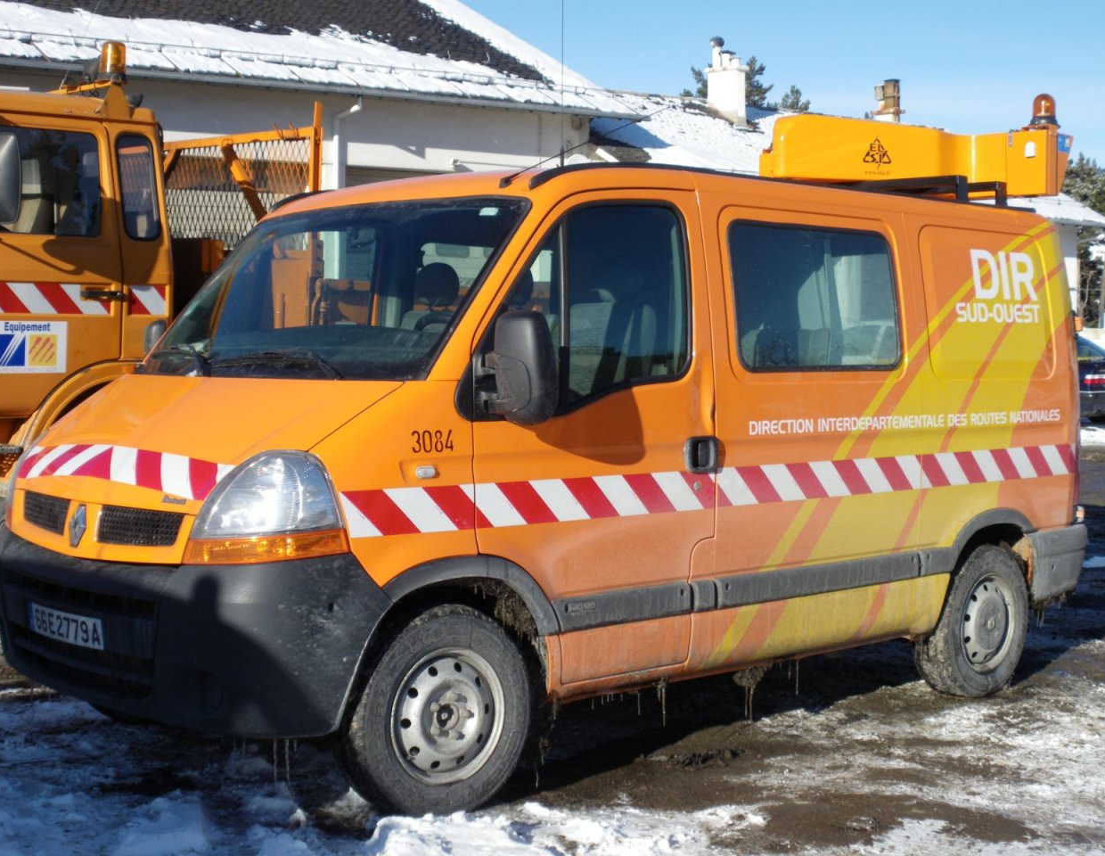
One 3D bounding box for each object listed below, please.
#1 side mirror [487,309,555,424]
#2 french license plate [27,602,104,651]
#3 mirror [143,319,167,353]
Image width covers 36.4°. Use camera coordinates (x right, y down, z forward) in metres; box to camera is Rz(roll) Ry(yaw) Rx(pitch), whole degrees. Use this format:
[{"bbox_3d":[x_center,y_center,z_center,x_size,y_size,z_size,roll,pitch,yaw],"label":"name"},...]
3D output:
[{"bbox_3d":[-0.107,-0.193,5.409,0.150,0.367,0.225,-2,4,-43],"label":"side mirror"},{"bbox_3d":[-1.582,0.642,5.463,0.020,0.101,0.458,-11,10,-42],"label":"french license plate"},{"bbox_3d":[-1.571,-0.270,6.981,0.150,0.368,0.225,-2,4,-43],"label":"mirror"}]

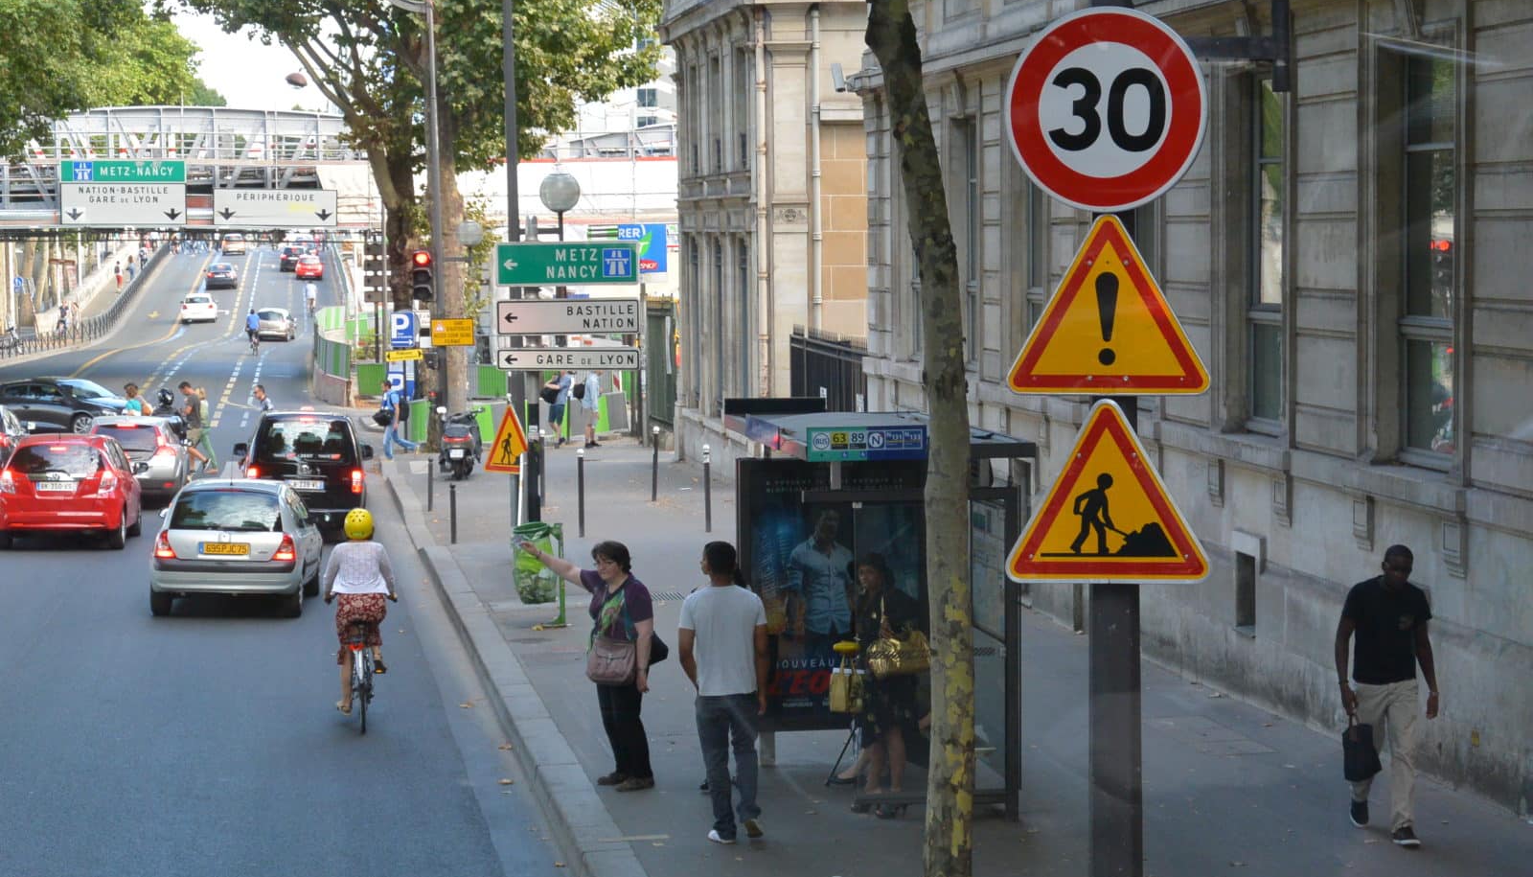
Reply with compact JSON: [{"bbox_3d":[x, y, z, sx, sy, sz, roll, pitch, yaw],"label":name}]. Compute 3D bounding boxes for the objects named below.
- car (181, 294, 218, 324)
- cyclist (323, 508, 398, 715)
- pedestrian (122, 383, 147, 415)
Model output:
[{"bbox_3d":[-28.312,-6.485,157.500,1.700,1.470,4.000,-1,6,-7],"label":"car"},{"bbox_3d":[-3.140,1.338,24.400,0.580,1.580,0.850,-1,4,-9],"label":"cyclist"},{"bbox_3d":[-12.330,-0.236,61.556,0.420,1.680,0.480,0,4,12],"label":"pedestrian"}]

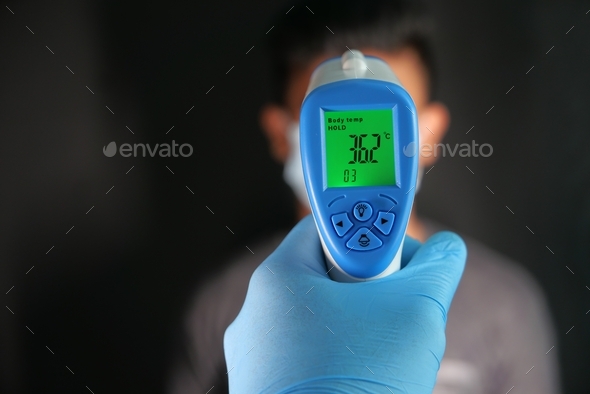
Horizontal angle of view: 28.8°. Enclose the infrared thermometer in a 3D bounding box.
[{"bbox_3d":[0.028,0.017,0.477,0.044,0.150,0.094,-2,11,3],"label":"infrared thermometer"}]

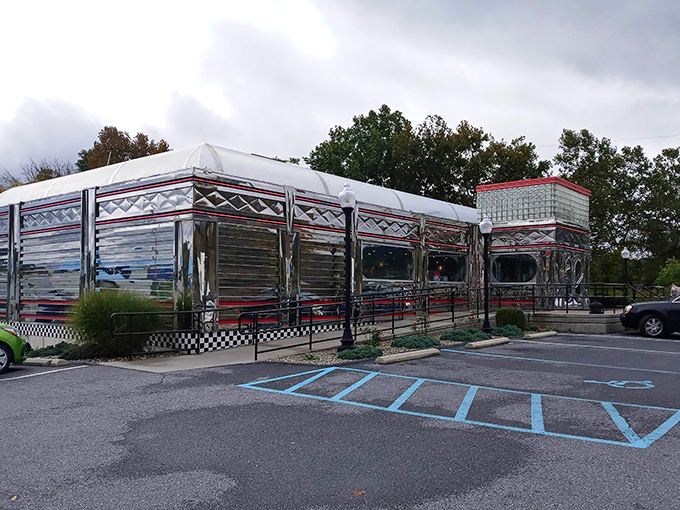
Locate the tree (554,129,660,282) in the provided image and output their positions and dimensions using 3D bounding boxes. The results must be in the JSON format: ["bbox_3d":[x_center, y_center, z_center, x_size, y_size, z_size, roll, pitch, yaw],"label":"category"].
[{"bbox_3d":[19.500,-3.100,40.000,7.700,12.200,7.200,-2,-4,26],"label":"tree"}]

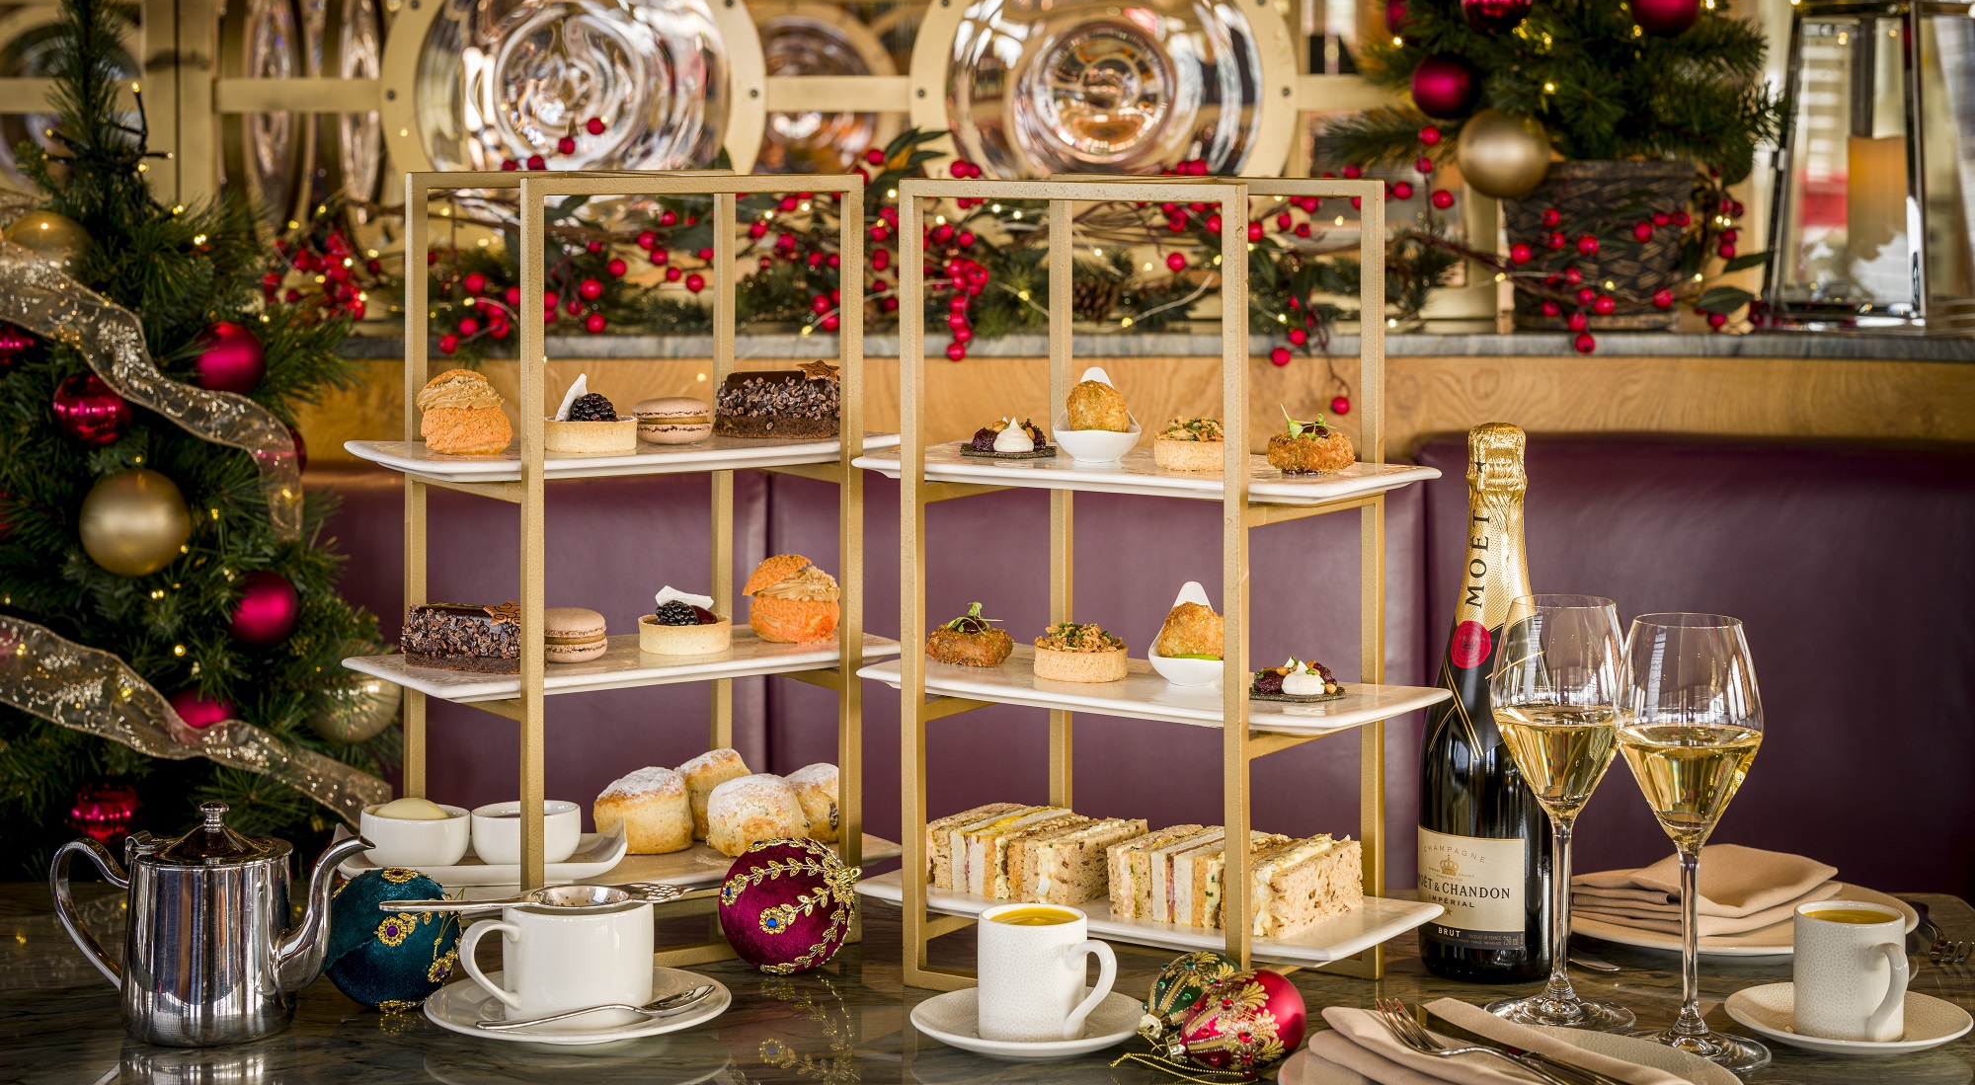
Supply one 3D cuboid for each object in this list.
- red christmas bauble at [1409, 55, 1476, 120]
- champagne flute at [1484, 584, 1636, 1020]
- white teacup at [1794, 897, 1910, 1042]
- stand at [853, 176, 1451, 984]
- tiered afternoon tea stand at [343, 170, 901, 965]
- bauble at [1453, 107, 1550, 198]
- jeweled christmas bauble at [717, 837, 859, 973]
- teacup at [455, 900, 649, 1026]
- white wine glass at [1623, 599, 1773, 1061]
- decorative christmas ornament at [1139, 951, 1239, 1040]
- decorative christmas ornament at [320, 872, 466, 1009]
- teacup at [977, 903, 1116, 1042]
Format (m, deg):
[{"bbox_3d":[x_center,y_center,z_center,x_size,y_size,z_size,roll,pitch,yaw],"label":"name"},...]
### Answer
[{"bbox_3d":[0.373,-0.373,2.920,0.054,0.054,0.054,0,6,0],"label":"red christmas bauble"},{"bbox_3d":[0.315,0.147,1.957,0.085,0.230,0.085,0,7,0],"label":"champagne flute"},{"bbox_3d":[0.464,0.232,1.898,0.059,0.062,0.083,-2,7,-16],"label":"white teacup"},{"bbox_3d":[0.092,0.025,2.022,0.312,0.459,0.162,4,8,34],"label":"stand"},{"bbox_3d":[-0.208,0.013,2.107,0.305,0.457,0.162,-4,8,-32],"label":"tiered afternoon tea stand"},{"bbox_3d":[0.408,-0.309,2.830,0.073,0.073,0.073,0,6,0],"label":"bauble"},{"bbox_3d":[-0.113,0.210,2.074,0.090,0.080,0.080,-25,0,20],"label":"jeweled christmas bauble"},{"bbox_3d":[-0.235,0.224,1.920,0.113,0.060,0.082,-3,7,-27],"label":"teacup"},{"bbox_3d":[0.370,0.155,1.879,0.086,0.230,0.086,0,7,0],"label":"white wine glass"},{"bbox_3d":[0.111,0.243,1.887,0.067,0.052,0.052,-27,9,-3],"label":"decorative christmas ornament"},{"bbox_3d":[-0.328,0.219,1.971,0.076,0.076,0.076,0,6,0],"label":"decorative christmas ornament"},{"bbox_3d":[0.035,0.232,1.913,0.083,0.062,0.059,5,9,38],"label":"teacup"}]

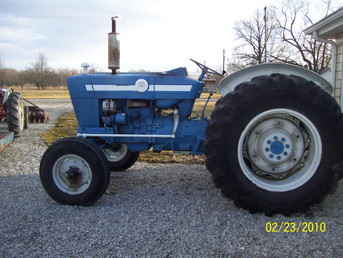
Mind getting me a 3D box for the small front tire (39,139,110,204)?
[{"bbox_3d":[-1.034,0.459,3.854,0.740,0.740,0.210,1,7,7],"label":"small front tire"}]

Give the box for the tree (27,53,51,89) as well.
[{"bbox_3d":[-30.171,-13.042,81.009,5.511,8.464,5.511,0,7,0],"label":"tree"}]

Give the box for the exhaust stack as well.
[{"bbox_3d":[-0.707,-1.031,4.426,0.150,0.704,0.150,1,7,7],"label":"exhaust stack"}]

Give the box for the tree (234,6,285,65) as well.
[{"bbox_3d":[10.156,-8.912,41.215,6.351,10.102,6.351,0,7,0],"label":"tree"}]

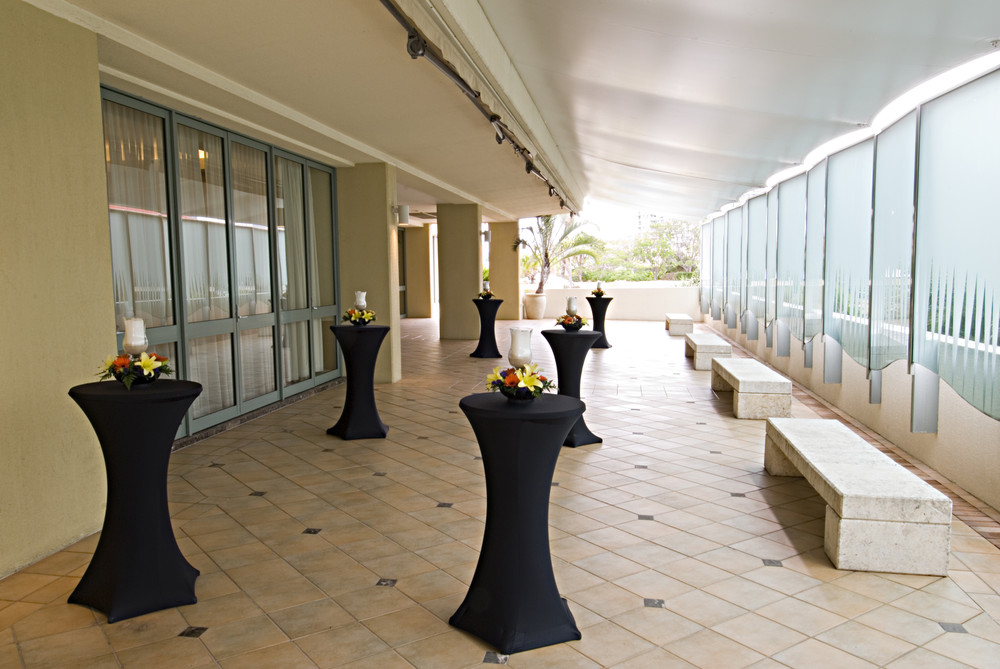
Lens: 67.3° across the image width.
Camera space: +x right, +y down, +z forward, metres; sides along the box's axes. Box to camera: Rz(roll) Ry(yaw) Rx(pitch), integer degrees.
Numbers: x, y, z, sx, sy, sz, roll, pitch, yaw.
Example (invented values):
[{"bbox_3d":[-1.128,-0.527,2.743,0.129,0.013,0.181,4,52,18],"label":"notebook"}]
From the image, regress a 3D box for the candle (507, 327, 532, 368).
[{"bbox_3d":[0.096,0.071,3.511,0.117,0.203,0.117,0,5,9],"label":"candle"}]

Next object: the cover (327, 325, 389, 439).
[{"bbox_3d":[-1.456,0.487,7.850,0.630,1.100,0.630,0,5,0],"label":"cover"}]

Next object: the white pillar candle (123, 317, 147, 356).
[{"bbox_3d":[-1.895,0.018,3.905,0.118,0.205,0.118,0,5,9],"label":"white pillar candle"}]

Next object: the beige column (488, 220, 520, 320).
[{"bbox_3d":[0.158,-2.096,24.700,0.972,3.211,0.524,0,5,9],"label":"beige column"}]

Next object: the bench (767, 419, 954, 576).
[{"bbox_3d":[2.450,1.059,5.432,0.580,0.450,2.260,1,5,9],"label":"bench"}]

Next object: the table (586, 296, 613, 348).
[{"bbox_3d":[2.095,-0.277,15.791,0.625,1.095,0.625,0,5,9],"label":"table"}]

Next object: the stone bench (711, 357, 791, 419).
[{"bbox_3d":[3.234,0.673,9.822,0.580,0.450,2.220,1,5,8],"label":"stone bench"}]

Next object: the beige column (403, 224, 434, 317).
[{"bbox_3d":[-2.854,-2.212,26.537,0.946,3.211,0.524,0,5,9],"label":"beige column"}]

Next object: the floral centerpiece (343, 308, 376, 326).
[{"bbox_3d":[-1.456,-0.150,7.794,0.345,0.180,0.335,0,5,0],"label":"floral centerpiece"}]

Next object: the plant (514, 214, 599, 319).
[{"bbox_3d":[1.867,-2.333,24.315,2.752,3.700,2.615,0,5,9],"label":"plant"}]

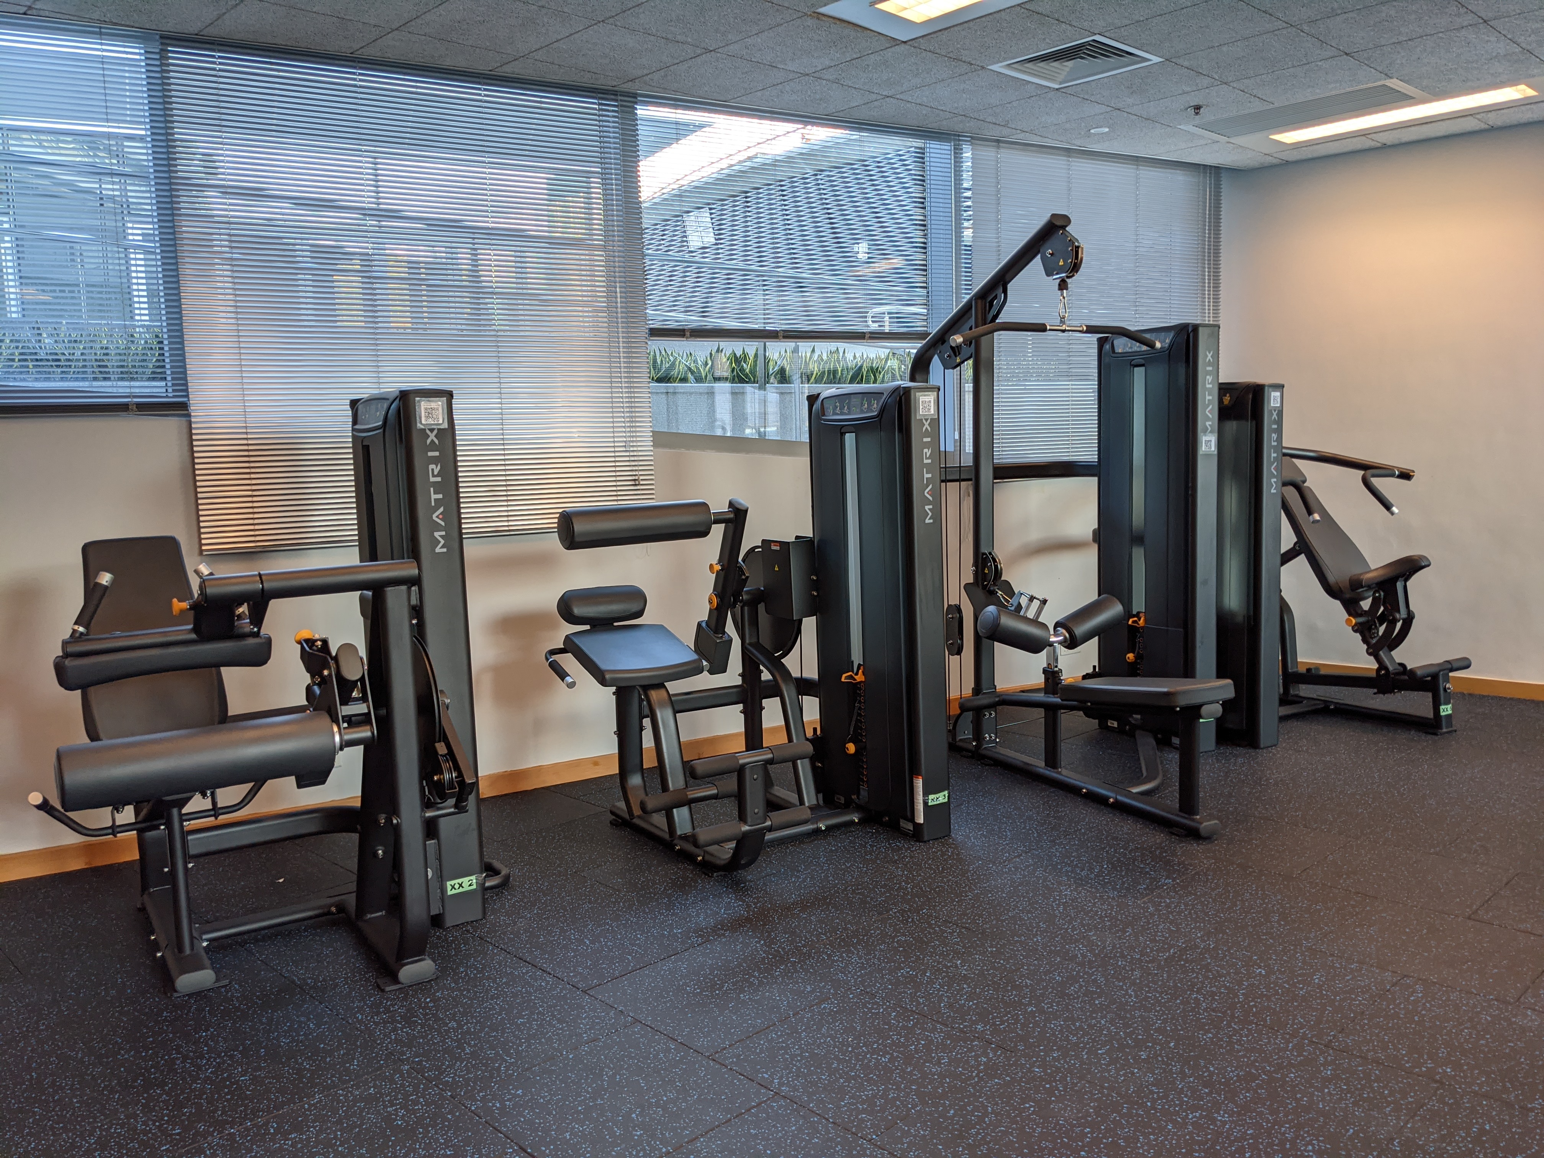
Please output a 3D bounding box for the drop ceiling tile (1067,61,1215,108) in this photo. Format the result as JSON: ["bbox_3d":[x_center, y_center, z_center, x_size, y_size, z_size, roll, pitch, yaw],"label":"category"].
[{"bbox_3d":[1.589,-2.130,5.191,0.510,0.020,0.506,-8,9,-43],"label":"drop ceiling tile"}]

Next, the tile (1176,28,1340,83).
[{"bbox_3d":[1.940,-2.098,4.827,0.510,0.020,0.506,-8,9,-43],"label":"tile"}]

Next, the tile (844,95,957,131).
[{"bbox_3d":[0.563,-2.140,5.531,0.510,0.020,0.377,-8,9,-43],"label":"tile"}]

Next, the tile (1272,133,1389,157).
[{"bbox_3d":[2.997,-2.336,6.526,0.326,0.020,0.510,-8,9,-43],"label":"tile"}]

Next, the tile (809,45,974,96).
[{"bbox_3d":[0.501,-2.058,4.863,0.510,0.020,0.510,-8,9,-43],"label":"tile"}]

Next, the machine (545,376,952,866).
[{"bbox_3d":[-0.160,0.136,4.373,1.150,1.590,1.100,-6,8,-31],"label":"machine"}]

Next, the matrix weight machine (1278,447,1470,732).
[{"bbox_3d":[2.759,-0.010,6.008,0.995,1.367,1.275,-6,8,-29],"label":"matrix weight machine"}]

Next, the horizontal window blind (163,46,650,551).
[{"bbox_3d":[-1.285,-1.042,4.629,1.780,1.775,0.050,-6,8,-31],"label":"horizontal window blind"}]

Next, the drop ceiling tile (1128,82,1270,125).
[{"bbox_3d":[1.957,-2.183,5.540,0.510,0.020,0.506,-8,9,-43],"label":"drop ceiling tile"}]

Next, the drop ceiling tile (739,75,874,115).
[{"bbox_3d":[0.167,-2.087,5.207,0.510,0.020,0.466,-8,9,-43],"label":"drop ceiling tile"}]

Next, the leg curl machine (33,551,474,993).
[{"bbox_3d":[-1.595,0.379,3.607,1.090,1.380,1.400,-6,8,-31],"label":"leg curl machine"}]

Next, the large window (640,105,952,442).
[{"bbox_3d":[0.167,-1.391,5.655,1.708,1.438,0.100,-6,8,-29],"label":"large window"}]

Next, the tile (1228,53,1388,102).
[{"bbox_3d":[2.311,-2.153,5.175,0.510,0.020,0.510,-8,9,-43],"label":"tile"}]

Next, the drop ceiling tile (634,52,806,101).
[{"bbox_3d":[-0.215,-2.035,4.872,0.510,0.020,0.506,-8,9,-43],"label":"drop ceiling tile"}]

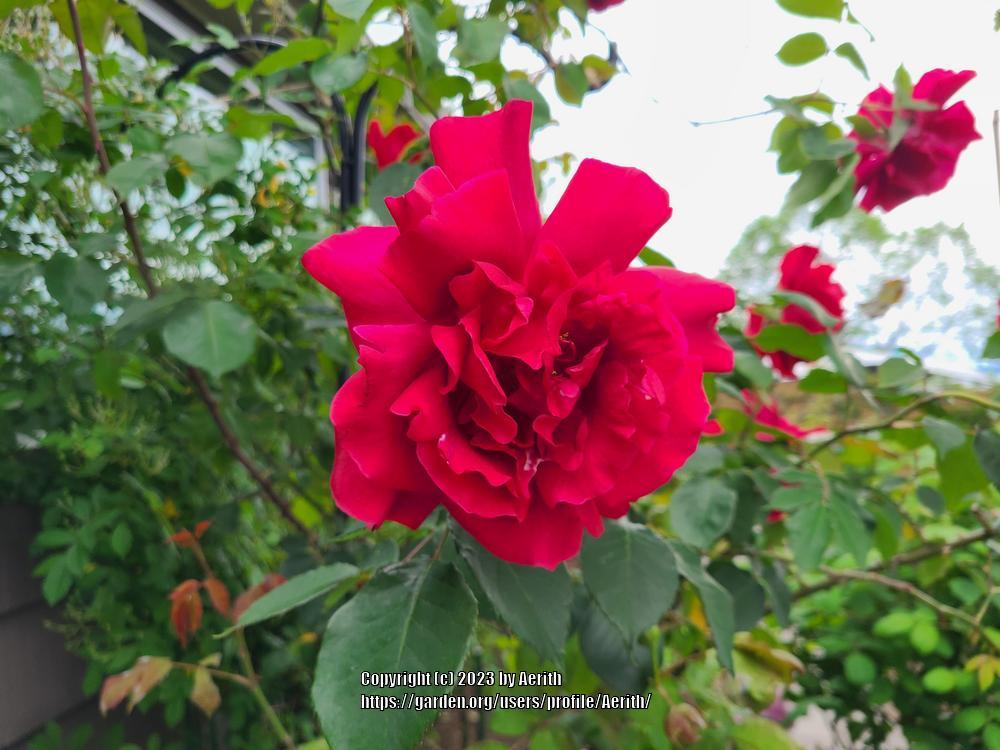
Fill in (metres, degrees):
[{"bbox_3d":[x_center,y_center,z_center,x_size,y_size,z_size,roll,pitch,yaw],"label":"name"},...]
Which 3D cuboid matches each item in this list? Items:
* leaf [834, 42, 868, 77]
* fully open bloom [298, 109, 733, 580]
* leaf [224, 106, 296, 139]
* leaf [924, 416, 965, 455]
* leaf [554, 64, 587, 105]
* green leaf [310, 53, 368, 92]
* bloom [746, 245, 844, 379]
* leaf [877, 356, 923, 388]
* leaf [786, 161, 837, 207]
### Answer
[{"bbox_3d":[0.337,-0.302,0.720,0.044,0.023,0.014,39,16,-6],"label":"leaf"},{"bbox_3d":[0.005,-0.011,0.210,0.118,0.128,0.075,0,2,-3],"label":"fully open bloom"},{"bbox_3d":[-0.191,-0.202,0.600,0.056,0.032,0.014,4,37,-3],"label":"leaf"},{"bbox_3d":[0.351,0.048,0.595,0.025,0.035,0.009,-29,-17,-17],"label":"leaf"},{"bbox_3d":[0.067,-0.271,0.700,0.032,0.044,0.012,-9,17,3],"label":"leaf"},{"bbox_3d":[-0.107,-0.201,0.500,0.038,0.026,0.009,-14,-25,0],"label":"green leaf"},{"bbox_3d":[0.248,-0.053,0.630,0.090,0.110,0.070,-2,8,24],"label":"bloom"},{"bbox_3d":[0.330,-0.002,0.620,0.038,0.034,0.012,-13,-32,-8],"label":"leaf"},{"bbox_3d":[0.257,-0.158,0.620,0.053,0.034,0.013,-36,12,24],"label":"leaf"}]

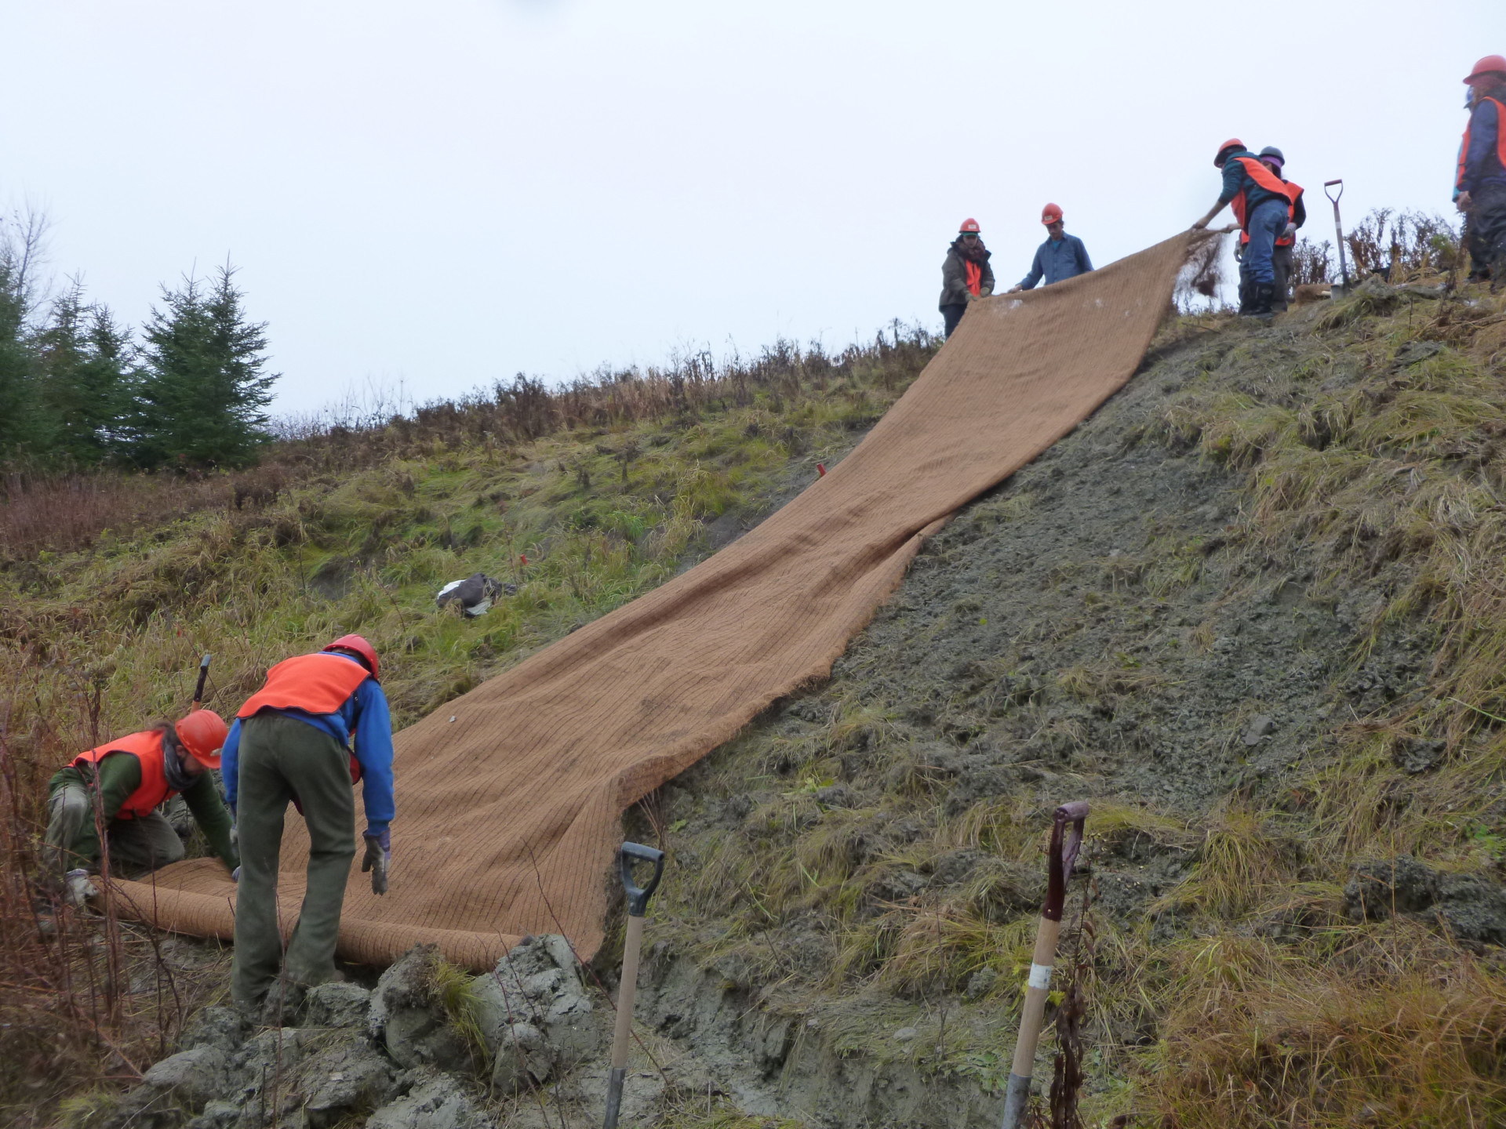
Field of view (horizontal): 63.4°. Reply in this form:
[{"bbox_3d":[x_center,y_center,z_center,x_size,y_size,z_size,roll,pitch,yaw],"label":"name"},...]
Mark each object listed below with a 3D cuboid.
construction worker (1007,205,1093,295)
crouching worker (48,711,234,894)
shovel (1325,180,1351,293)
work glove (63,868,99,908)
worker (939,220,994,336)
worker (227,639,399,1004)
[{"bbox_3d":[2.770,-2.460,11.300,0.720,1.720,0.550,-1,-2,27],"label":"construction worker"},{"bbox_3d":[-2.790,1.090,5.500,0.880,0.860,0.680,-1,-2,34],"label":"crouching worker"},{"bbox_3d":[4.680,-2.600,9.800,0.210,1.040,0.120,-7,-1,17],"label":"shovel"},{"bbox_3d":[-2.940,1.425,5.350,0.150,0.170,0.130,-1,-2,30],"label":"work glove"},{"bbox_3d":[2.040,-2.460,11.600,0.560,1.660,0.460,0,-1,-3],"label":"worker"},{"bbox_3d":[-1.760,0.985,4.820,0.660,1.360,0.850,0,-1,7],"label":"worker"}]

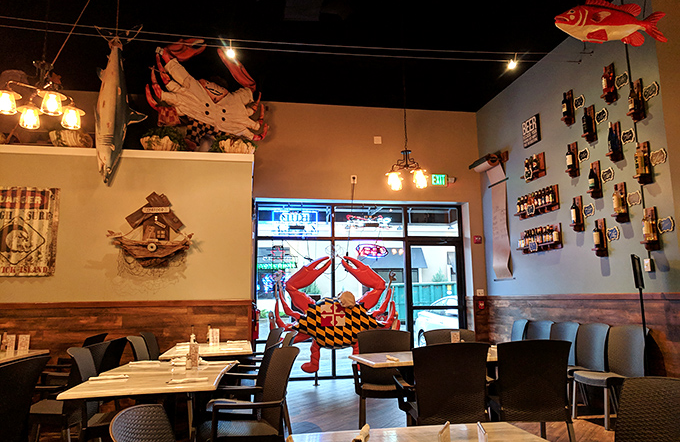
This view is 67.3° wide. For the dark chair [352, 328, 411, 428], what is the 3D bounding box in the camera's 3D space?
[{"bbox_3d":[0.428,1.463,4.579,0.580,0.900,0.600,0,-9,-7],"label":"dark chair"}]

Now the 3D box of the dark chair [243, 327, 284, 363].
[{"bbox_3d":[-0.859,1.562,5.135,0.600,0.900,0.580,2,-9,-19],"label":"dark chair"}]

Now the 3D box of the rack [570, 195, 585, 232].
[{"bbox_3d":[2.800,-0.085,6.050,0.105,0.420,0.125,1,-9,-10],"label":"rack"}]

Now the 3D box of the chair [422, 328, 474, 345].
[{"bbox_3d":[1.080,1.437,4.502,0.560,0.900,0.580,1,-9,-10],"label":"chair"}]

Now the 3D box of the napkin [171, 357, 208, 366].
[{"bbox_3d":[-1.079,1.014,3.690,0.250,0.052,0.060,1,-9,-10],"label":"napkin"}]

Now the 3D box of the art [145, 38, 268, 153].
[{"bbox_3d":[-1.646,-1.510,6.414,1.470,1.480,0.500,1,-9,-10],"label":"art"}]

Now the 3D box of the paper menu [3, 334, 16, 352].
[{"bbox_3d":[-3.213,1.189,4.983,0.105,0.155,0.040,1,-9,-10],"label":"paper menu"}]

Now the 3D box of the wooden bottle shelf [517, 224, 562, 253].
[{"bbox_3d":[2.657,0.235,6.895,0.120,0.340,0.930,1,-9,-11],"label":"wooden bottle shelf"}]

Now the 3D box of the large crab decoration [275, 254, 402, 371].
[{"bbox_3d":[-0.052,1.331,7.409,1.860,1.700,0.300,1,-9,-10],"label":"large crab decoration"}]

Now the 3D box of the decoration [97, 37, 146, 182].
[{"bbox_3d":[-2.427,-1.276,5.662,0.550,1.750,0.350,1,-9,-10],"label":"decoration"}]

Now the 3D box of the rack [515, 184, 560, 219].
[{"bbox_3d":[2.643,-0.231,6.923,0.120,0.320,0.970,1,-9,-10],"label":"rack"}]

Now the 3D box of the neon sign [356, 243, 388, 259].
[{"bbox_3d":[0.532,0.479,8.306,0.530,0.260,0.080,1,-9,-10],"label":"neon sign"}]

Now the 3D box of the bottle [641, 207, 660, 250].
[{"bbox_3d":[2.888,0.080,4.799,0.098,0.410,0.145,1,-9,-10],"label":"bottle"}]

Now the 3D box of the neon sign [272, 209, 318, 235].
[{"bbox_3d":[-0.684,0.009,7.893,0.730,0.420,0.090,1,-9,-10],"label":"neon sign"}]

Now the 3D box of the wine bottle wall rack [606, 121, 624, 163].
[{"bbox_3d":[2.811,-0.806,5.281,0.098,0.415,0.145,1,-9,-10],"label":"wine bottle wall rack"}]

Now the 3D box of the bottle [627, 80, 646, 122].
[{"bbox_3d":[2.914,-1.184,5.037,0.118,0.420,0.120,1,-9,-10],"label":"bottle"}]

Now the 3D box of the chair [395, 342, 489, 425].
[{"bbox_3d":[0.651,1.244,3.300,0.570,0.910,0.600,1,-9,-11],"label":"chair"}]

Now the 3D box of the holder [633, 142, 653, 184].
[{"bbox_3d":[3.010,-0.581,5.066,0.130,0.430,0.120,1,-9,-11],"label":"holder"}]

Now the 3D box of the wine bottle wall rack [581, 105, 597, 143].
[{"bbox_3d":[2.791,-1.077,5.728,0.118,0.430,0.120,1,-9,-10],"label":"wine bottle wall rack"}]

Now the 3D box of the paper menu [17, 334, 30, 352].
[{"bbox_3d":[-2.921,1.134,4.710,0.102,0.162,0.030,1,-9,-10],"label":"paper menu"}]

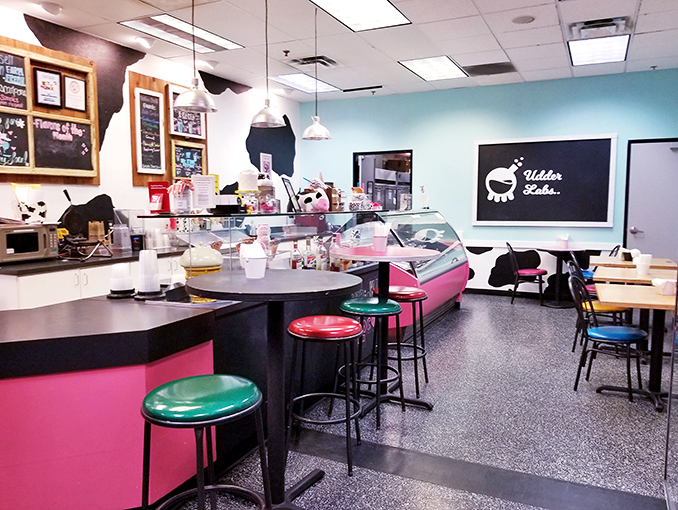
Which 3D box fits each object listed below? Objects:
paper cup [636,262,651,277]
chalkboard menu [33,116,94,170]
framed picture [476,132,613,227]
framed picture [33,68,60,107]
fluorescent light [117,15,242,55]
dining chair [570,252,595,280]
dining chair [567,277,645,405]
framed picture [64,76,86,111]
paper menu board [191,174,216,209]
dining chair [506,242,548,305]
[{"bbox_3d":[2.799,0.130,4.700,0.115,0.110,0.115,3,7,26],"label":"paper cup"},{"bbox_3d":[-2.564,-1.023,4.792,0.030,0.445,0.590,3,7,26],"label":"chalkboard menu"},{"bbox_3d":[2.839,-1.022,7.201,1.860,1.245,0.045,3,7,26],"label":"framed picture"},{"bbox_3d":[-2.632,-1.503,4.634,0.025,0.330,0.265,3,7,26],"label":"framed picture"},{"bbox_3d":[-1.506,-2.192,5.075,0.600,0.070,1.210,3,7,26],"label":"fluorescent light"},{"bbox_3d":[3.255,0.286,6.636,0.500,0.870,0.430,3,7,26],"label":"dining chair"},{"bbox_3d":[2.014,0.590,3.799,0.515,0.850,0.415,4,7,33],"label":"dining chair"},{"bbox_3d":[-2.648,-1.618,5.123,0.025,0.320,0.240,3,7,27],"label":"framed picture"},{"bbox_3d":[-0.842,-0.394,3.175,0.150,0.212,0.020,-3,7,-27],"label":"paper menu board"},{"bbox_3d":[2.579,0.260,7.013,0.515,0.850,0.420,3,6,22],"label":"dining chair"}]

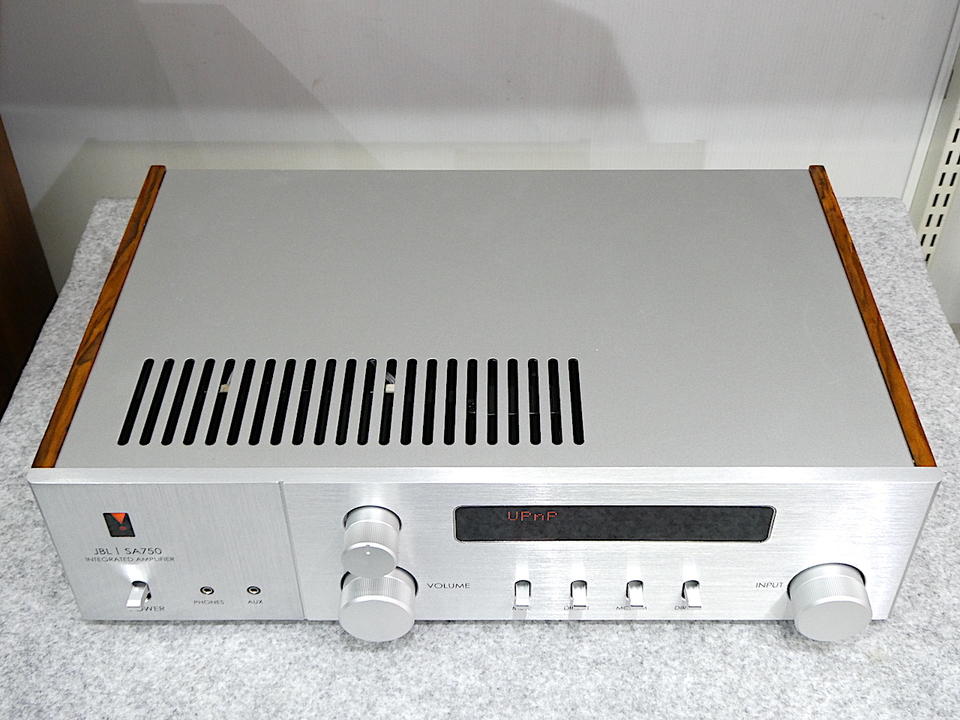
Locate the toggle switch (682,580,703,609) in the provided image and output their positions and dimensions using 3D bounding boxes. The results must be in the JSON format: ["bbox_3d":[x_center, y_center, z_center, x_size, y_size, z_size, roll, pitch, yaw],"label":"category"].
[{"bbox_3d":[0.115,0.129,0.598,0.008,0.013,0.015,0,44,1],"label":"toggle switch"}]

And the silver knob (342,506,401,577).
[{"bbox_3d":[-0.055,0.092,0.558,0.029,0.029,0.022,0,44,1],"label":"silver knob"}]

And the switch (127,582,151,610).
[{"bbox_3d":[-0.185,0.129,0.601,0.009,0.013,0.015,0,44,1],"label":"switch"}]

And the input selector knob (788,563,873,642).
[{"bbox_3d":[0.188,0.130,0.594,0.041,0.041,0.021,0,44,1],"label":"input selector knob"}]

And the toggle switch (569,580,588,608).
[{"bbox_3d":[0.054,0.129,0.598,0.008,0.013,0.015,0,44,1],"label":"toggle switch"}]

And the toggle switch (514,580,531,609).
[{"bbox_3d":[0.023,0.129,0.599,0.008,0.013,0.015,0,44,1],"label":"toggle switch"}]

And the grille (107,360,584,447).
[{"bbox_3d":[-0.065,0.022,0.586,0.238,0.003,0.064,0,44,1],"label":"grille"}]

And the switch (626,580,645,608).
[{"bbox_3d":[0.085,0.129,0.598,0.008,0.013,0.015,0,44,1],"label":"switch"}]

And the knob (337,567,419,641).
[{"bbox_3d":[-0.055,0.132,0.598,0.042,0.042,0.021,0,44,1],"label":"knob"}]

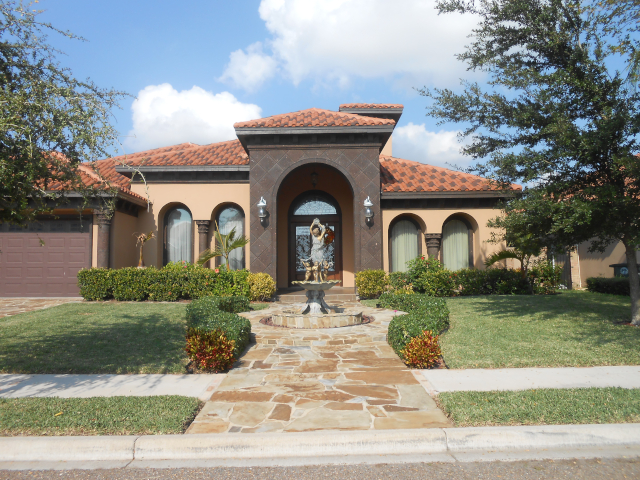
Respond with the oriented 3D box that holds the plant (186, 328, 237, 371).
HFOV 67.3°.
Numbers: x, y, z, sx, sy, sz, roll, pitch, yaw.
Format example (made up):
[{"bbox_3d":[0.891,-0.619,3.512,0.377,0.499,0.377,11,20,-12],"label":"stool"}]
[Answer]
[{"bbox_3d":[-1.560,1.551,6.945,0.750,0.560,0.680,-1,-3,0],"label":"plant"}]

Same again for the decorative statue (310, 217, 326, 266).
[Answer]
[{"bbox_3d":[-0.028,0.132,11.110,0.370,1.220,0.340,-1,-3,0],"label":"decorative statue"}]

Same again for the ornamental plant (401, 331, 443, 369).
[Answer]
[{"bbox_3d":[1.460,1.542,6.944,0.590,0.500,0.560,-1,-3,0],"label":"ornamental plant"}]

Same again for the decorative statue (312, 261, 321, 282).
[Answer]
[{"bbox_3d":[-0.071,0.697,10.828,0.190,0.500,0.180,-1,-3,0],"label":"decorative statue"}]

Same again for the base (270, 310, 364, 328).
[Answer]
[{"bbox_3d":[-0.057,1.739,10.970,2.080,0.265,2.080,-1,-3,0],"label":"base"}]

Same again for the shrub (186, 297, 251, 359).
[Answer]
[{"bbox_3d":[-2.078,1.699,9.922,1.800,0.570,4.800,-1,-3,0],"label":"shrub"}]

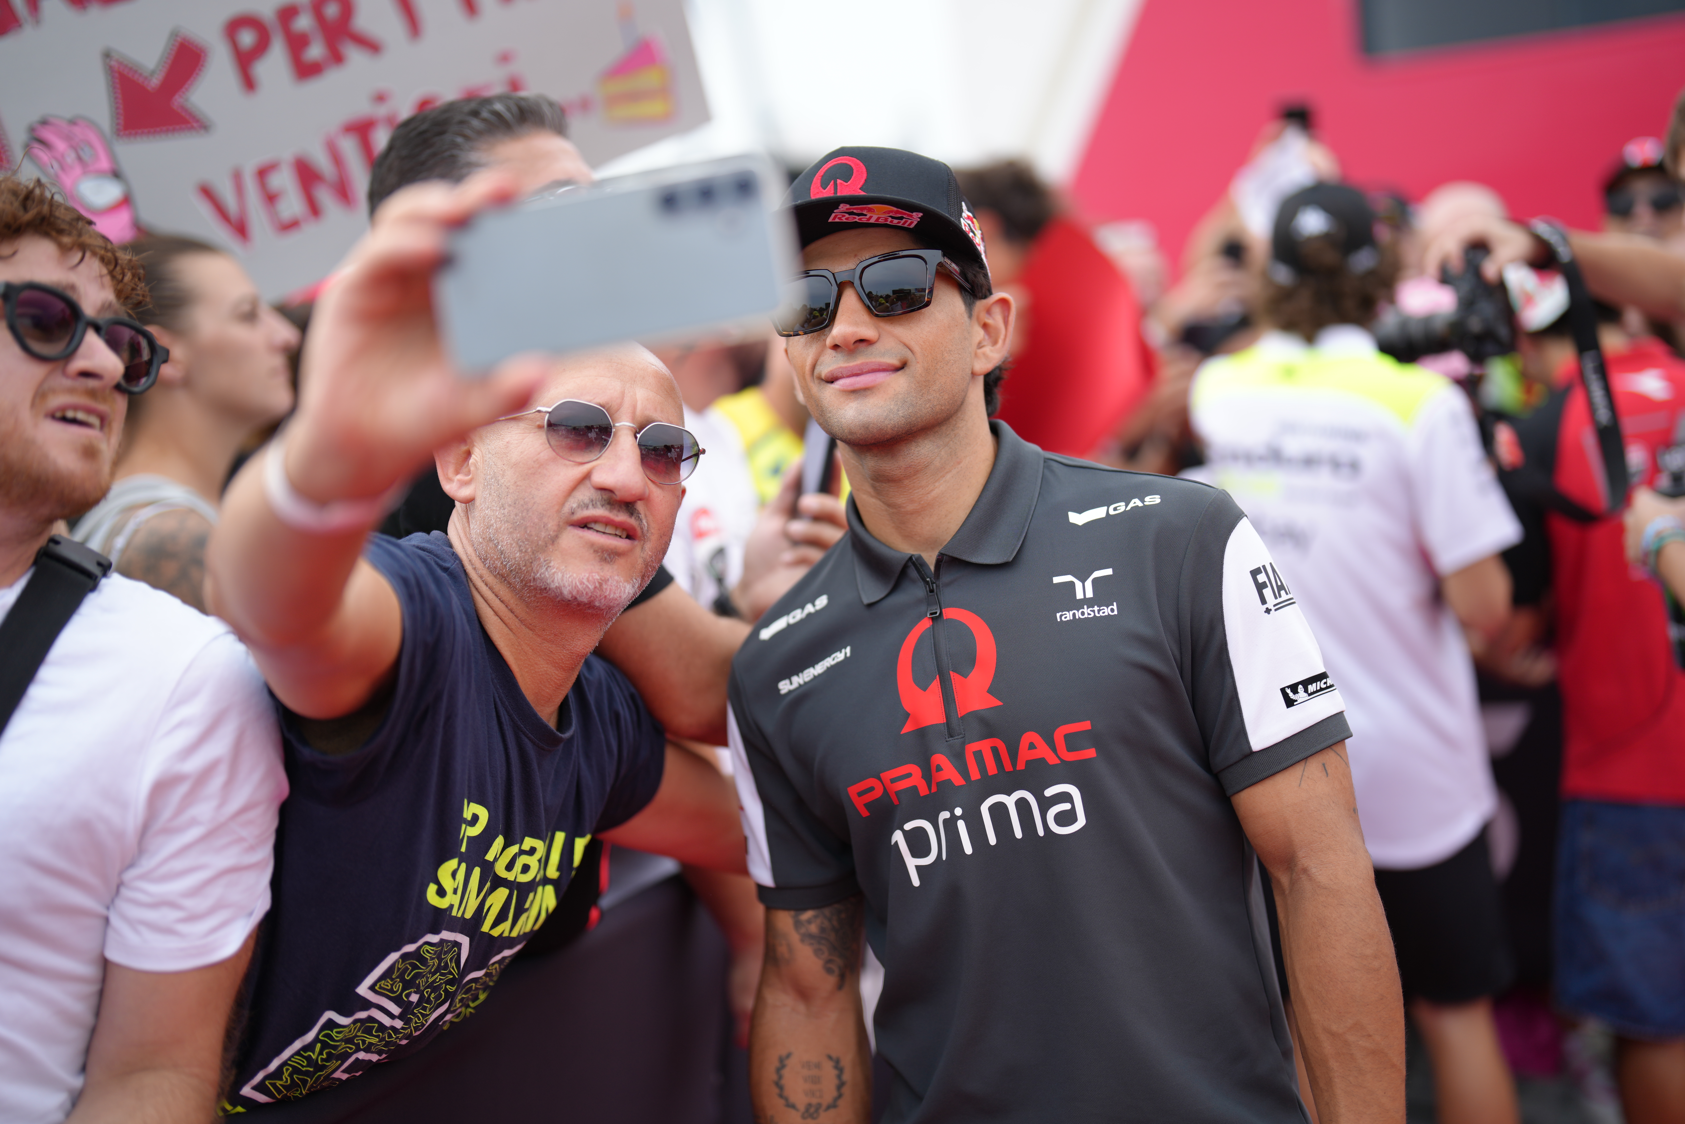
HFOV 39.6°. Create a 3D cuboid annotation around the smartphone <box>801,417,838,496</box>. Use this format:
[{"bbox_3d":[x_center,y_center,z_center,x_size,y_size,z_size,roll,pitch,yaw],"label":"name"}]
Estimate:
[{"bbox_3d":[-0.023,-0.084,2.080,0.009,0.152,0.074,11,3,-17],"label":"smartphone"}]

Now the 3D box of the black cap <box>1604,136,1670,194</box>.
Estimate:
[{"bbox_3d":[1.629,-0.801,4.750,0.175,0.120,0.265,-3,6,19],"label":"black cap"}]

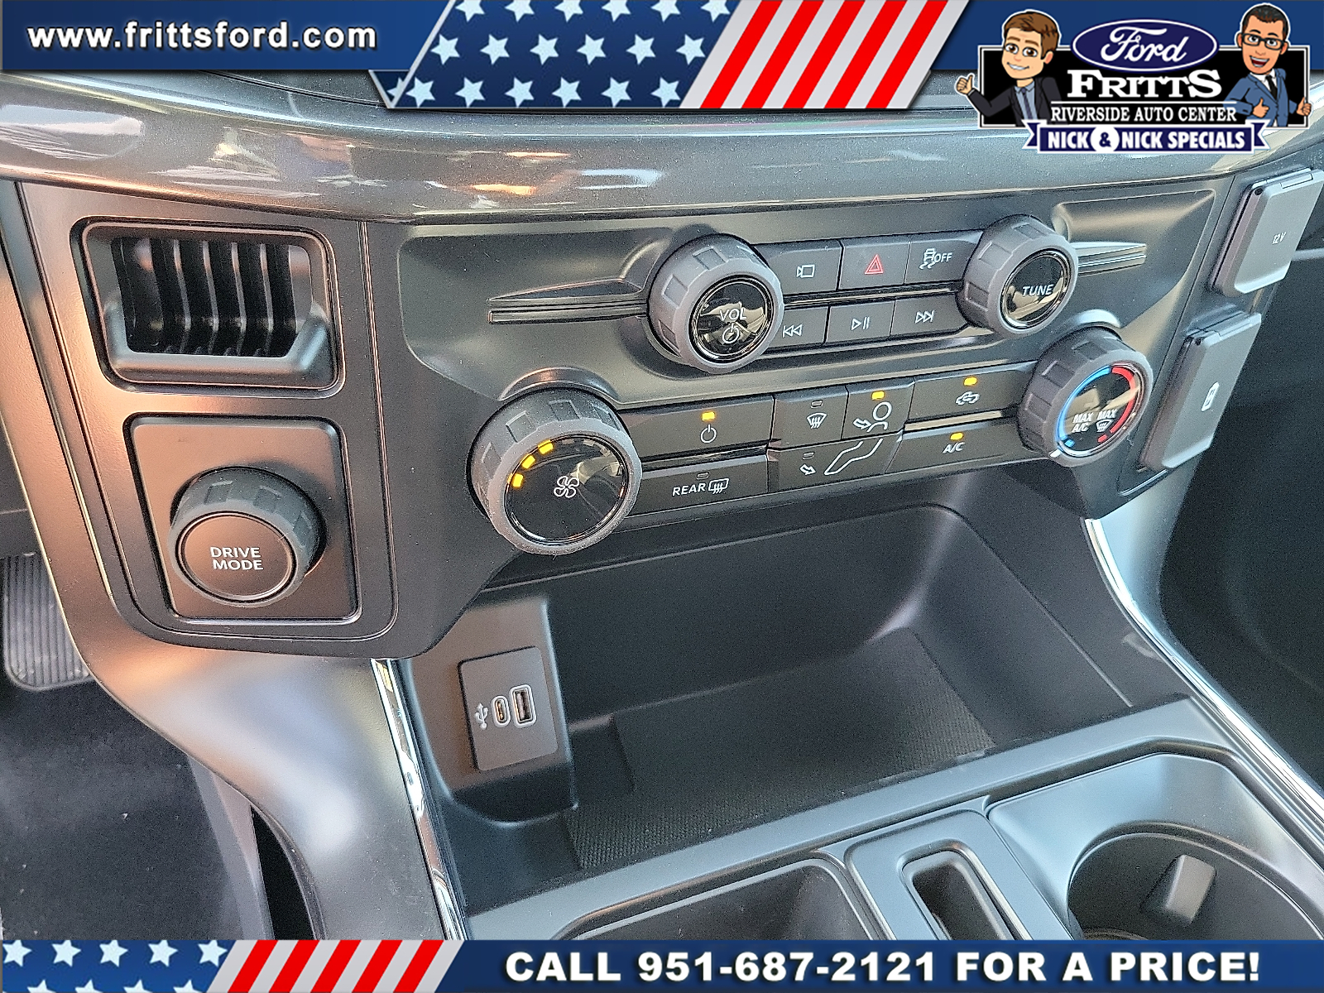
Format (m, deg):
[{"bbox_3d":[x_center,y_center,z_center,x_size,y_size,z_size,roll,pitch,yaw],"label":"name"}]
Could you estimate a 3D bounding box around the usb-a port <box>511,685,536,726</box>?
[{"bbox_3d":[-0.057,0.085,0.403,0.009,0.008,0.016,-9,83,-19],"label":"usb-a port"}]

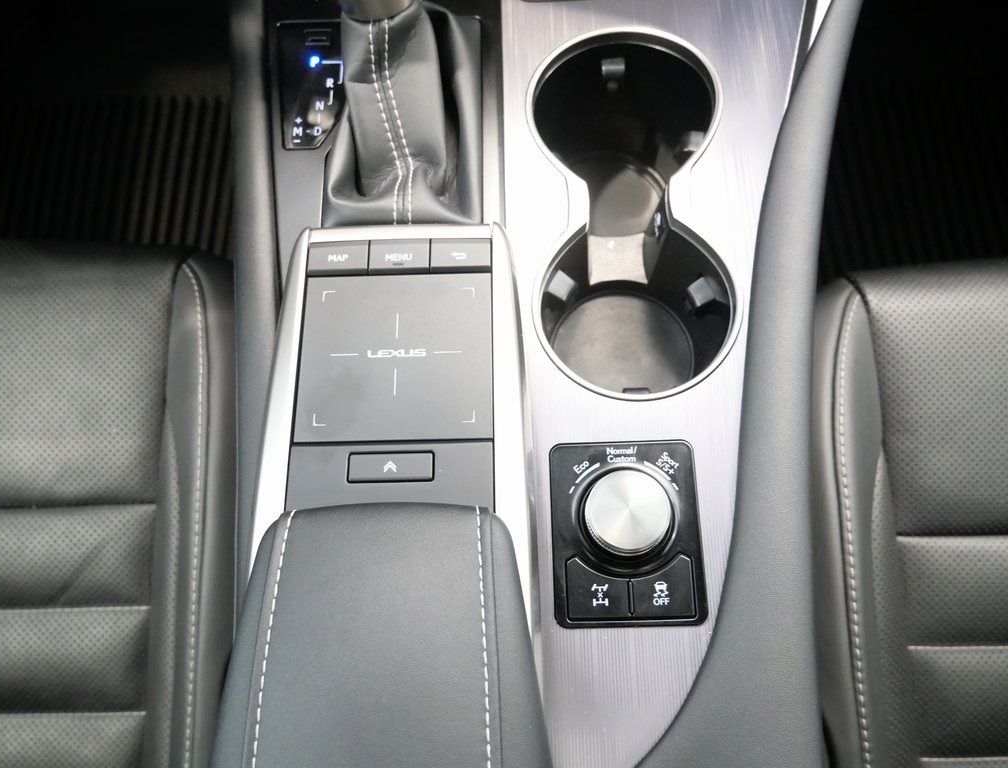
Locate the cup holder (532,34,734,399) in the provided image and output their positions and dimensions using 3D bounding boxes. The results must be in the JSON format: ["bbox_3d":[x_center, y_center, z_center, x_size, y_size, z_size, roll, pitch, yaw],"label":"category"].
[{"bbox_3d":[0.060,-0.073,0.419,0.088,0.080,0.188,-1,73,3],"label":"cup holder"}]

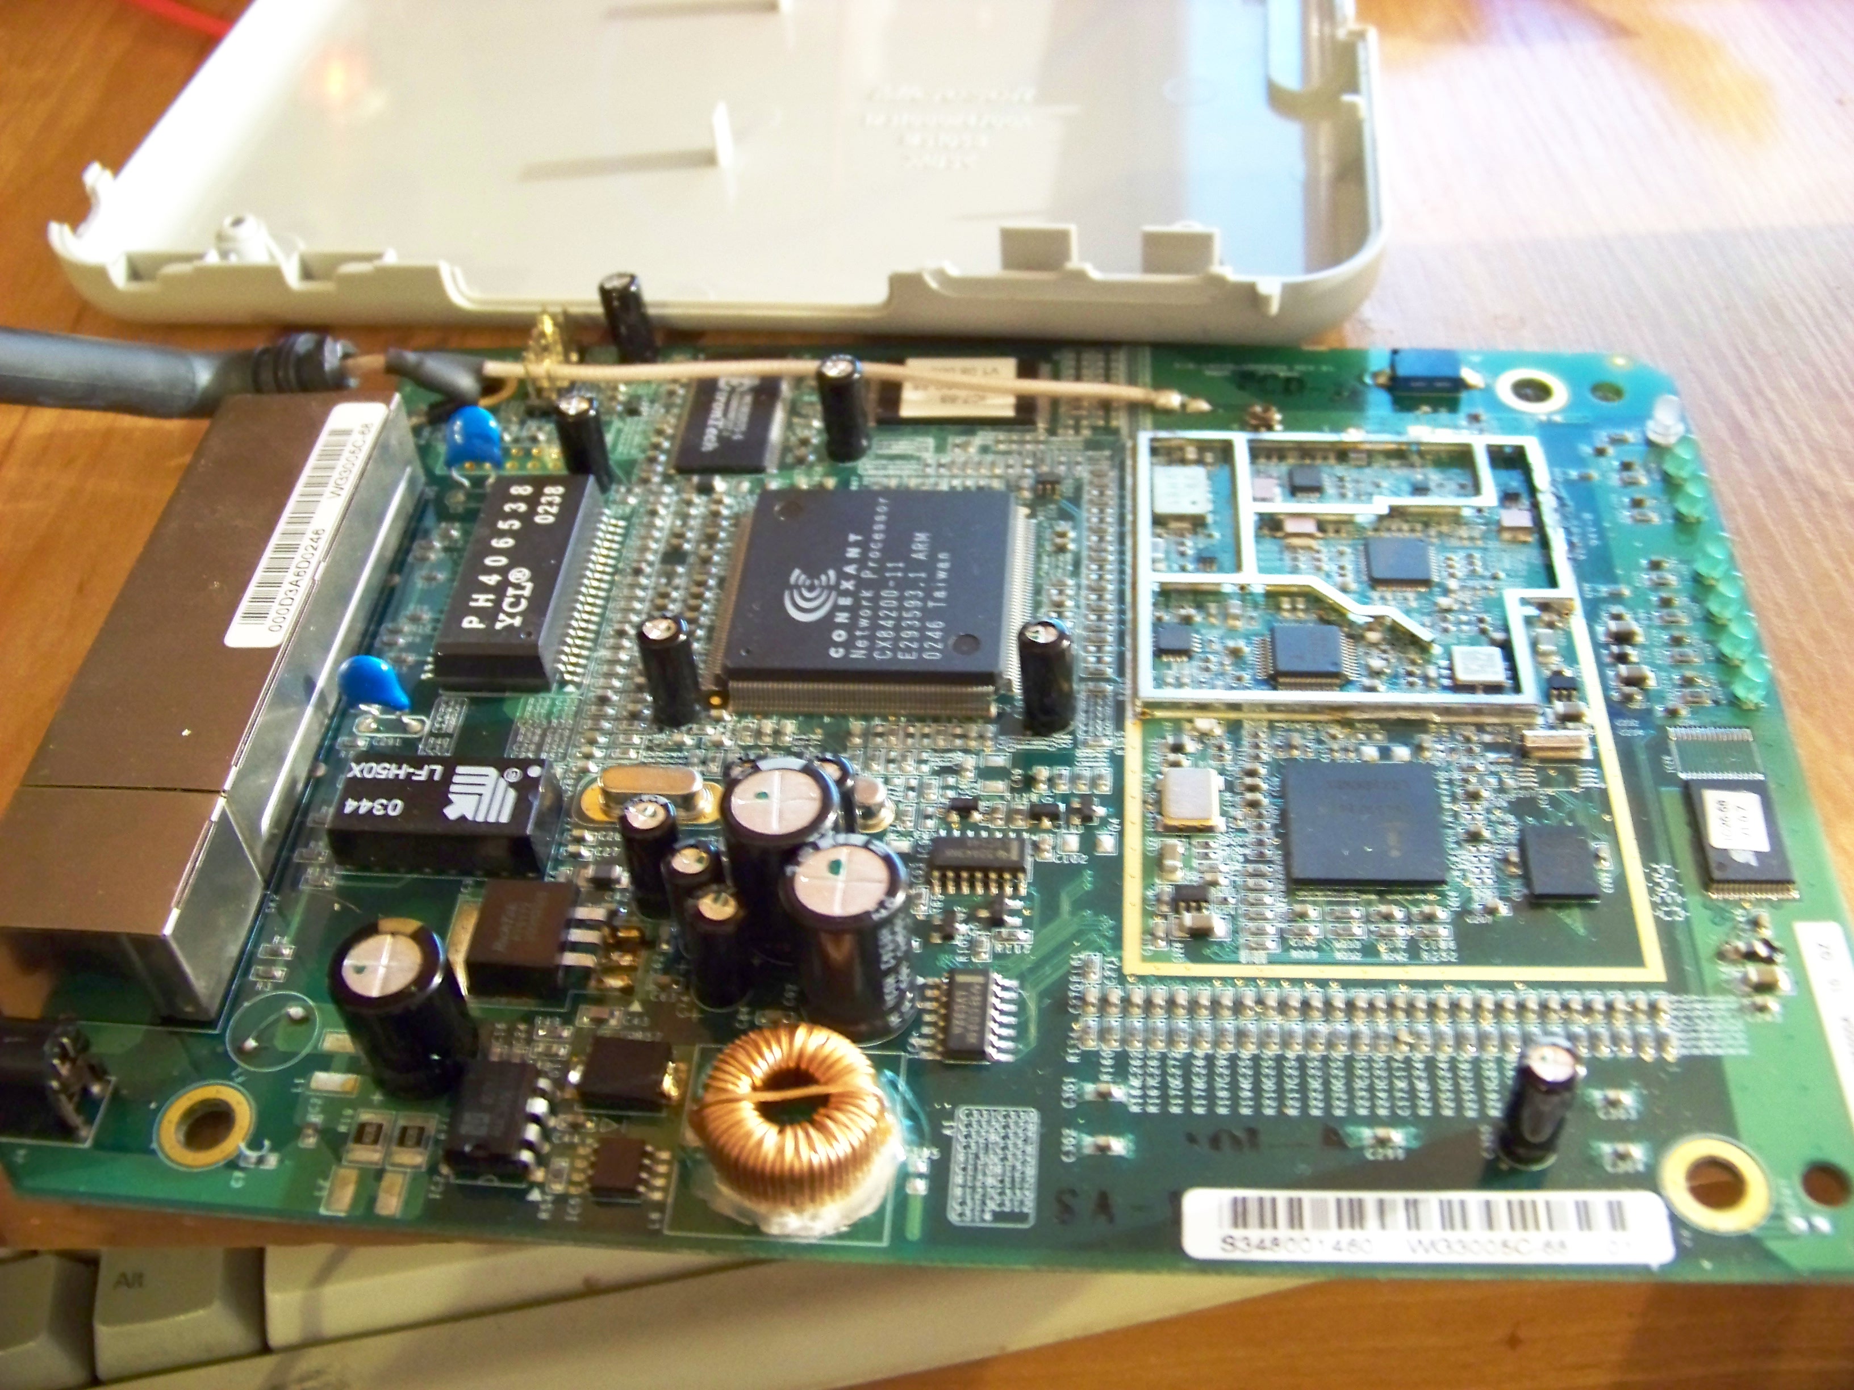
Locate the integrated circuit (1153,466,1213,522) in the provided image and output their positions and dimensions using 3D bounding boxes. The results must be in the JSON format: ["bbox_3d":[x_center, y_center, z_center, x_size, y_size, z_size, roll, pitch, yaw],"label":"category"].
[{"bbox_3d":[0.027,-0.021,0.205,0.006,0.002,0.008,1,45,6],"label":"integrated circuit"}]

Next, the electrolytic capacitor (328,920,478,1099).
[{"bbox_3d":[-0.044,0.027,0.164,0.010,0.013,0.010,2,48,4],"label":"electrolytic capacitor"}]

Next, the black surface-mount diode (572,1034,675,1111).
[{"bbox_3d":[-0.025,0.031,0.159,0.007,0.002,0.006,0,46,6],"label":"black surface-mount diode"}]

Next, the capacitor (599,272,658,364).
[{"bbox_3d":[-0.035,-0.044,0.226,0.005,0.011,0.005,-1,45,7],"label":"capacitor"}]

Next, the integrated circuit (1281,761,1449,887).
[{"bbox_3d":[0.041,0.012,0.180,0.014,0.001,0.014,1,47,5],"label":"integrated circuit"}]

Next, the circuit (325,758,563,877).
[{"bbox_3d":[-0.044,0.011,0.176,0.019,0.005,0.010,1,45,6],"label":"circuit"}]

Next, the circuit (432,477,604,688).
[{"bbox_3d":[-0.042,-0.012,0.202,0.011,0.005,0.027,0,46,6],"label":"circuit"}]

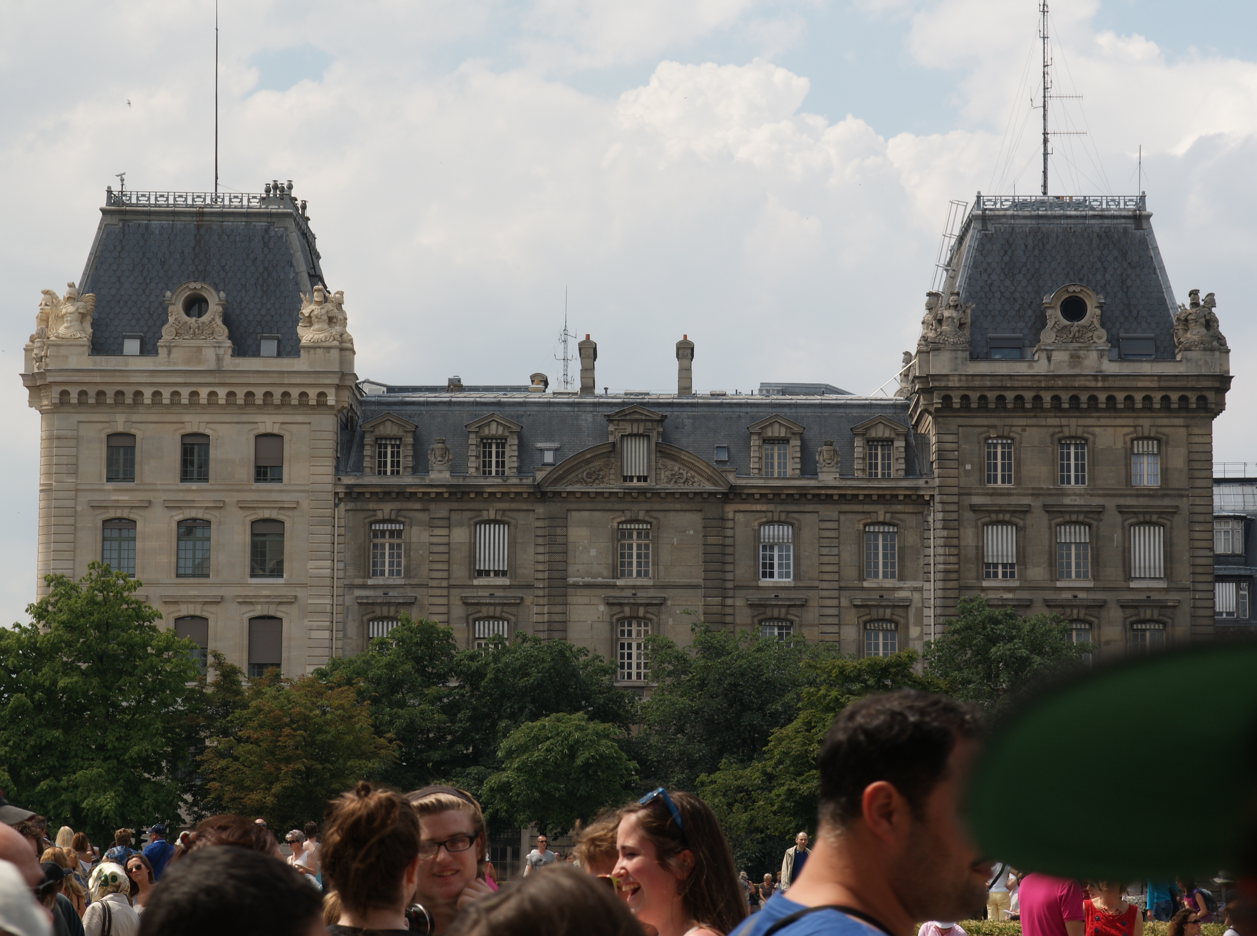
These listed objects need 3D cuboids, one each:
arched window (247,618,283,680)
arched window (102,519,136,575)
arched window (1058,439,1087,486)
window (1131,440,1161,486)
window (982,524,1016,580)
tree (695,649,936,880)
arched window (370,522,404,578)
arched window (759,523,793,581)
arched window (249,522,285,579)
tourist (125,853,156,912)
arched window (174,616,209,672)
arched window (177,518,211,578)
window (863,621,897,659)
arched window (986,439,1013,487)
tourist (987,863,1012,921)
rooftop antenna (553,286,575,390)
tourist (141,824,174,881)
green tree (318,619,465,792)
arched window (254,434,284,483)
[{"bbox_3d":[-15.181,7.529,146.043,1.441,2.667,0.300,0,-6,0],"label":"arched window"},{"bbox_3d":[-20.617,3.250,141.737,1.370,2.350,0.300,0,-6,0],"label":"arched window"},{"bbox_3d":[18.647,-0.207,146.863,1.215,1.982,0.300,0,-6,0],"label":"arched window"},{"bbox_3d":[23.385,-0.247,158.135,1.308,2.184,0.280,0,-6,0],"label":"window"},{"bbox_3d":[15.374,3.467,144.970,1.425,2.328,0.300,0,-6,0],"label":"window"},{"bbox_3d":[5.264,8.171,92.659,6.857,6.744,6.515,0,-6,0],"label":"tree"},{"bbox_3d":[-10.188,3.444,147.689,1.429,2.427,0.300,0,-6,0],"label":"arched window"},{"bbox_3d":[6.047,3.463,143.239,1.360,2.380,0.300,0,-6,0],"label":"arched window"},{"bbox_3d":[-16.256,3.690,157.693,1.600,2.665,0.280,0,-6,0],"label":"arched window"},{"bbox_3d":[-3.574,3.620,25.762,0.480,1.540,0.320,-1,-6,14],"label":"tourist"},{"bbox_3d":[-17.642,7.306,141.291,1.370,2.670,0.300,0,-6,0],"label":"arched window"},{"bbox_3d":[-18.006,3.351,145.117,1.423,2.453,0.300,0,-6,0],"label":"arched window"},{"bbox_3d":[10.296,7.551,142.790,1.380,2.630,0.300,0,-6,0],"label":"window"},{"bbox_3d":[15.416,-0.236,145.365,1.184,1.962,0.300,0,-6,0],"label":"arched window"},{"bbox_3d":[5.279,6.132,49.911,0.480,1.680,0.340,0,-6,6],"label":"tourist"},{"bbox_3d":[-2.797,-5.705,154.508,0.979,4.747,0.900,0,-6,0],"label":"rooftop antenna"},{"bbox_3d":[-6.724,5.956,49.907,0.540,1.750,0.360,3,-7,-27],"label":"tourist"},{"bbox_3d":[-7.871,9.143,112.532,5.100,8.816,5.100,0,-6,0],"label":"green tree"},{"bbox_3d":[-15.086,-0.390,146.899,1.238,2.075,0.300,0,-6,0],"label":"arched window"}]

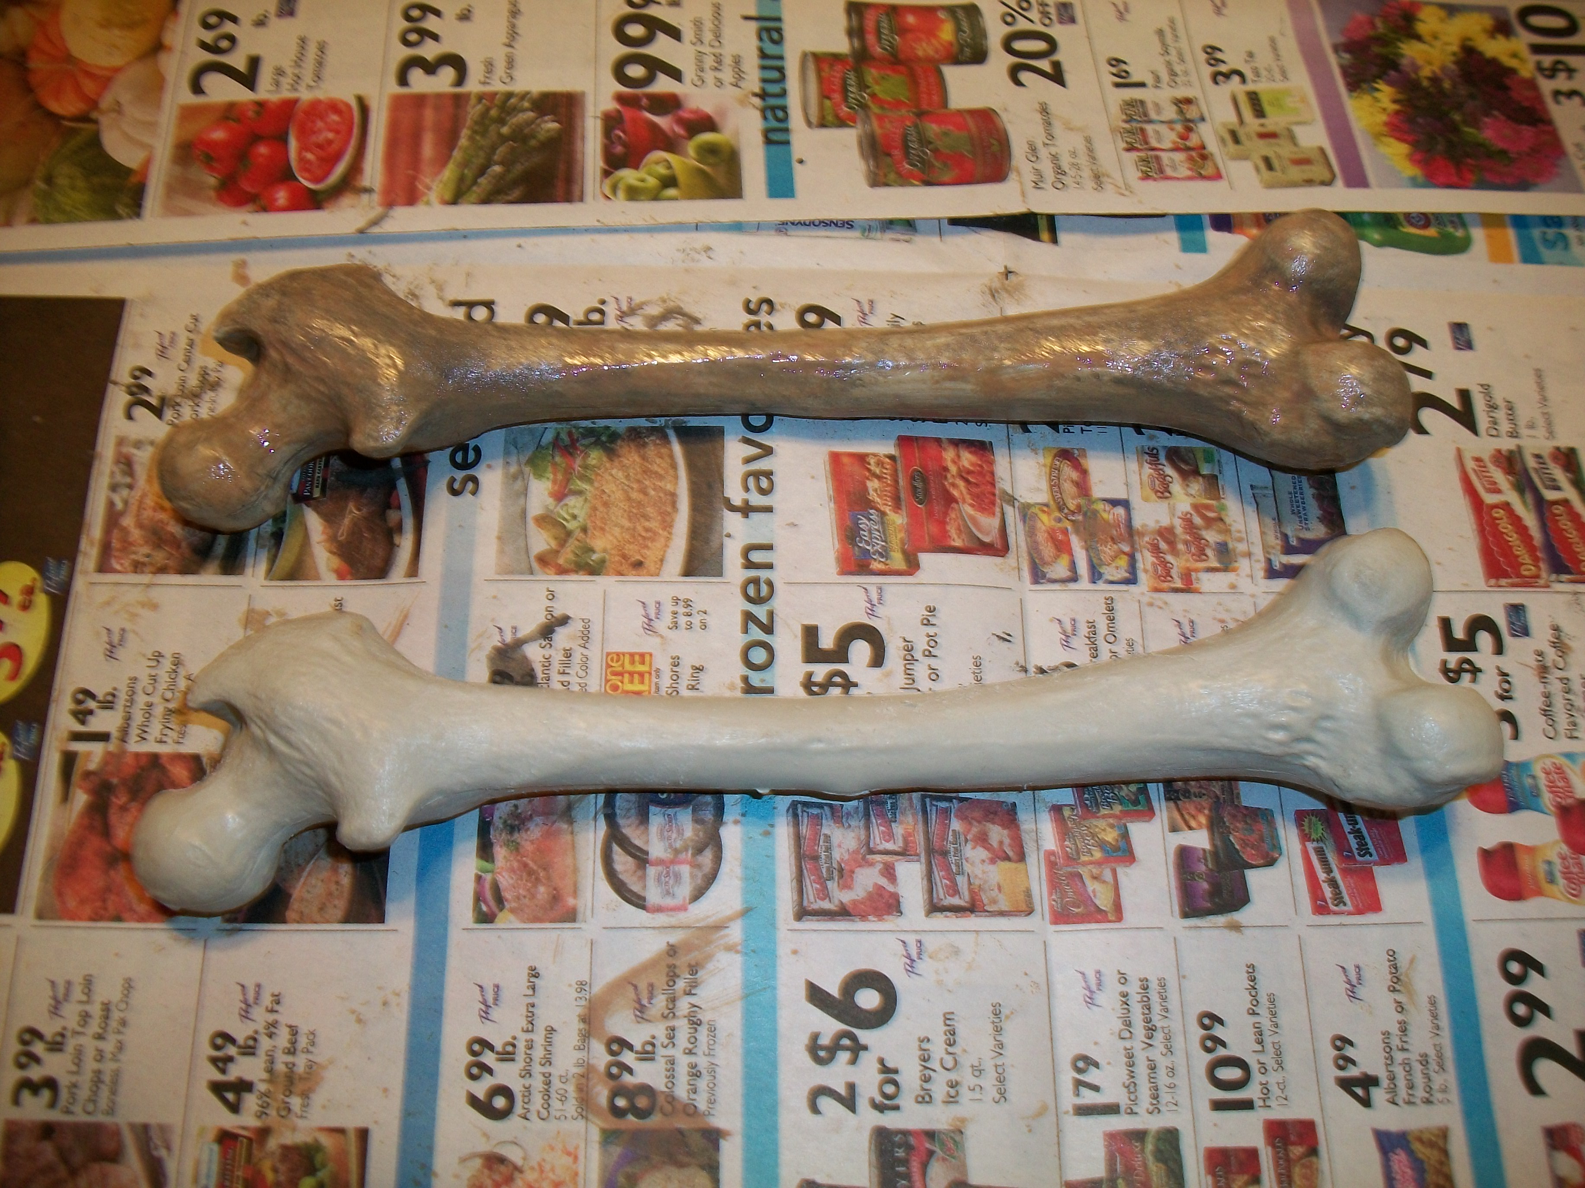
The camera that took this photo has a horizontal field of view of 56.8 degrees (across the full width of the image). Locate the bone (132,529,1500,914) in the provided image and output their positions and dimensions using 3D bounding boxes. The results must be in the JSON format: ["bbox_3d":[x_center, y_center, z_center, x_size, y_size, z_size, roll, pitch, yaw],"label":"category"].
[{"bbox_3d":[0.011,0.036,0.443,0.410,0.061,0.083,-4,69,-5],"label":"bone"}]

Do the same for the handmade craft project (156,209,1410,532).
[{"bbox_3d":[0.001,-0.077,0.486,0.410,0.061,0.083,-4,69,-5],"label":"handmade craft project"}]

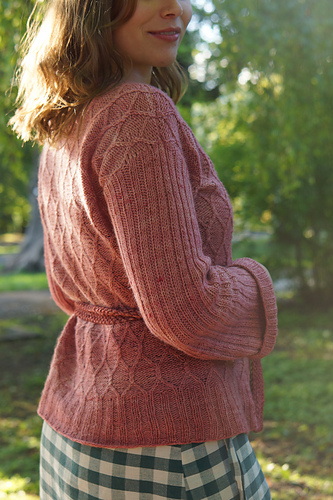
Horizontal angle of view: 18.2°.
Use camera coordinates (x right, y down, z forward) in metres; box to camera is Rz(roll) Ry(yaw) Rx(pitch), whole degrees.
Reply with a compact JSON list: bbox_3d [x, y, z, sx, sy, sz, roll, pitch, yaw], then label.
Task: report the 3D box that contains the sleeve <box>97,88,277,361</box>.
[{"bbox_3d":[0.028,-0.037,1.530,0.270,0.390,0.175,-1,2,-33],"label":"sleeve"}]

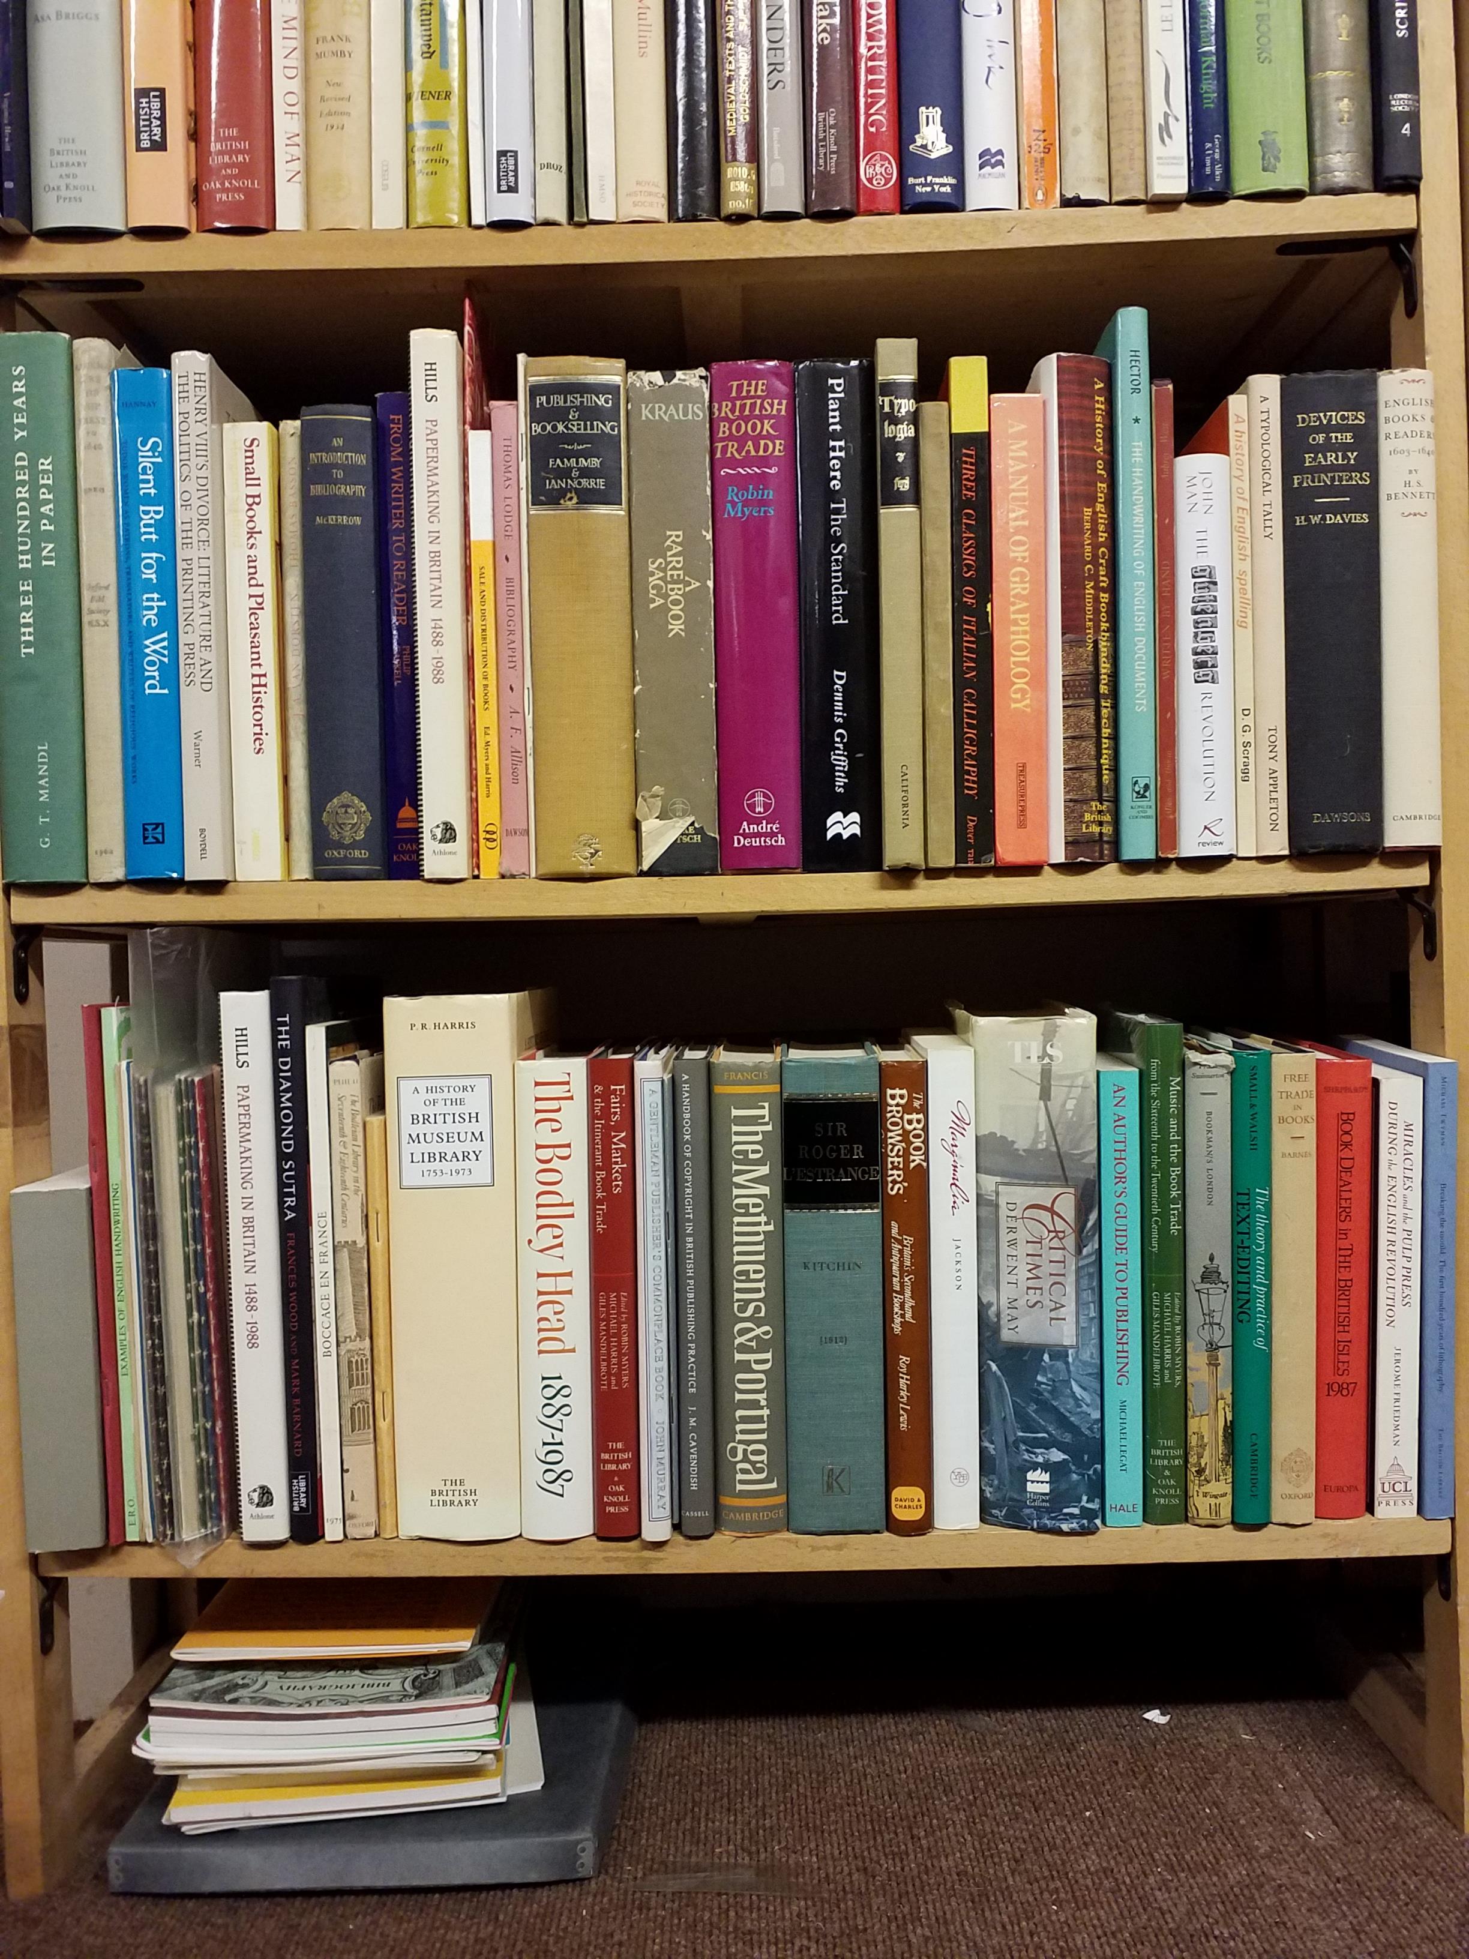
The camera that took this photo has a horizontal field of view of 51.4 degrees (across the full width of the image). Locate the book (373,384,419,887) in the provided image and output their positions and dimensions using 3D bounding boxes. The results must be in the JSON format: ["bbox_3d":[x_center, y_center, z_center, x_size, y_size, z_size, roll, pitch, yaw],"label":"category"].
[{"bbox_3d":[-0.155,-0.163,0.793,0.017,0.227,0.150,-1,2,1],"label":"book"}]

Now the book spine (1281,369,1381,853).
[{"bbox_3d":[0.282,-0.173,0.788,0.044,0.222,0.150,-1,1,1],"label":"book spine"}]

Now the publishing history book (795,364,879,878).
[{"bbox_3d":[0.050,-0.172,0.799,0.036,0.239,0.162,-1,1,1],"label":"publishing history book"}]

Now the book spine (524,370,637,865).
[{"bbox_3d":[-0.070,-0.172,0.801,0.047,0.242,0.162,-1,1,1],"label":"book spine"}]

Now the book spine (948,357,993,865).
[{"bbox_3d":[0.113,-0.174,0.795,0.018,0.237,0.156,-1,1,1],"label":"book spine"}]

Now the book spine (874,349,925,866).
[{"bbox_3d":[0.080,-0.177,0.797,0.019,0.247,0.160,-1,1,1],"label":"book spine"}]

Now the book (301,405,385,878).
[{"bbox_3d":[-0.182,-0.160,0.789,0.034,0.220,0.145,-1,2,1],"label":"book"}]

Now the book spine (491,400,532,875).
[{"bbox_3d":[-0.104,-0.161,0.786,0.013,0.220,0.142,-1,2,1],"label":"book spine"}]

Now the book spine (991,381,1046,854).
[{"bbox_3d":[0.134,-0.164,0.784,0.024,0.218,0.145,-1,2,1],"label":"book spine"}]

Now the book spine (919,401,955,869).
[{"bbox_3d":[0.096,-0.162,0.784,0.014,0.216,0.140,-1,2,1],"label":"book spine"}]

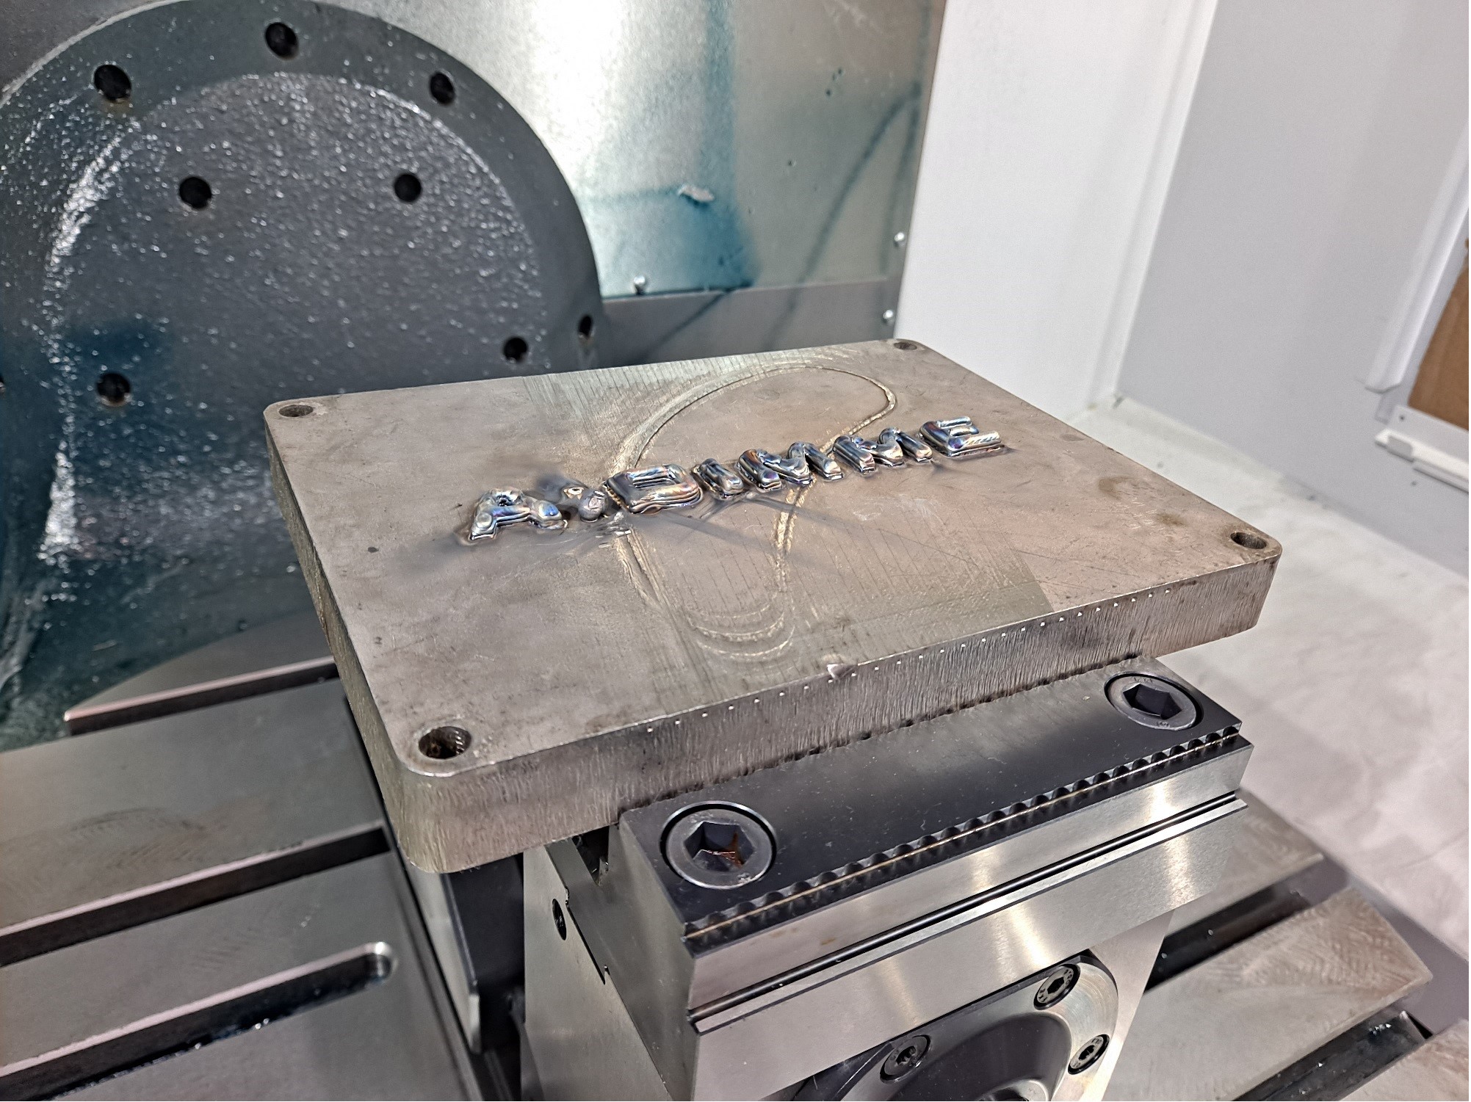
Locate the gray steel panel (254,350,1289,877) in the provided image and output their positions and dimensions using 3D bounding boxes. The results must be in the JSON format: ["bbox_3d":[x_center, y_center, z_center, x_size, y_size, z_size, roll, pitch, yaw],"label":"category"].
[{"bbox_3d":[0.004,-0.010,0.254,0.197,0.022,0.144,-11,34,-27],"label":"gray steel panel"}]

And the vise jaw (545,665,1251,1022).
[{"bbox_3d":[0.040,0.048,0.201,0.125,0.021,0.038,-11,34,-27],"label":"vise jaw"}]

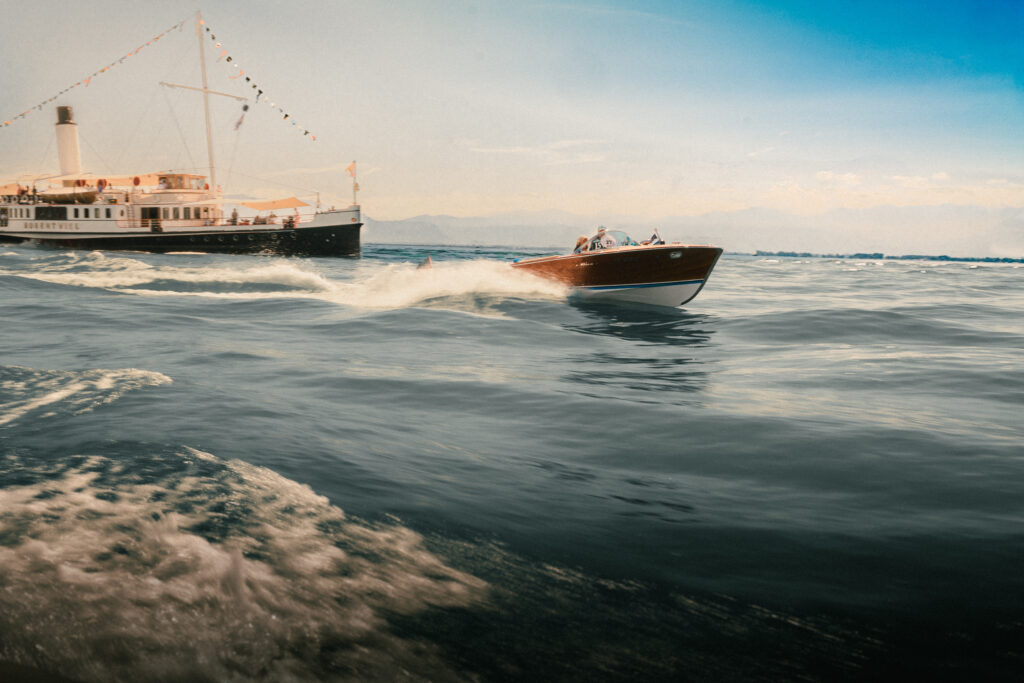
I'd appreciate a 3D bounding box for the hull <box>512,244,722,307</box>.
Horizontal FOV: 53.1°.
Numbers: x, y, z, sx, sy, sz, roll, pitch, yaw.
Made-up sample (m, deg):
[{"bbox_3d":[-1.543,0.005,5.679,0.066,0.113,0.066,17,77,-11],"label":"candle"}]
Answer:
[{"bbox_3d":[1.880,-1.410,24.310,6.500,1.380,2.200,0,4,31],"label":"hull"}]

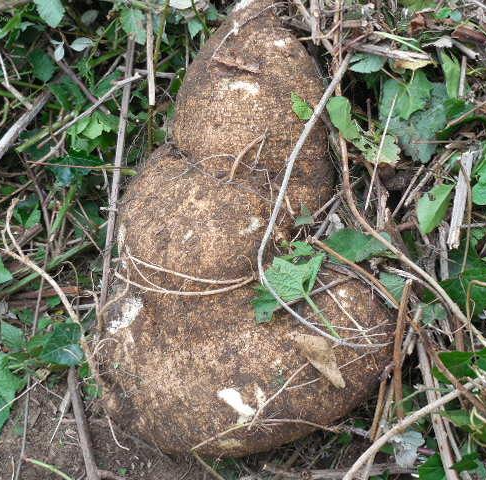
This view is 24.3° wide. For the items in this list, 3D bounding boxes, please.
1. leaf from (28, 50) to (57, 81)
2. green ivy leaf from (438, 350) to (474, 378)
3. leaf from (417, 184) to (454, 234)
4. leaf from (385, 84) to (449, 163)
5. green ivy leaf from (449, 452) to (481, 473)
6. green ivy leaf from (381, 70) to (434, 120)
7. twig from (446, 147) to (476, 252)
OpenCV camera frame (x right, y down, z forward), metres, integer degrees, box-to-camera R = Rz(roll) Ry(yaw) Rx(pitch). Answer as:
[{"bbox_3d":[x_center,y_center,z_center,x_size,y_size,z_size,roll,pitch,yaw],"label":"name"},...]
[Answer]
[{"bbox_3d":[-0.243,-0.210,1.361,0.032,0.012,0.049,-17,67,-7],"label":"leaf"},{"bbox_3d":[0.195,0.114,1.029,0.037,0.012,0.028,-14,64,-7],"label":"green ivy leaf"},{"bbox_3d":[0.184,-0.029,1.078,0.031,0.014,0.054,24,66,-3],"label":"leaf"},{"bbox_3d":[0.177,-0.118,1.147,0.063,0.018,0.088,-7,67,-3],"label":"leaf"},{"bbox_3d":[0.216,0.216,1.094,0.031,0.012,0.019,-5,63,-3],"label":"green ivy leaf"},{"bbox_3d":[0.192,-0.169,1.318,0.061,0.018,0.067,3,66,1],"label":"green ivy leaf"},{"bbox_3d":[0.243,-0.046,1.247,0.014,0.014,0.127,12,64,6],"label":"twig"}]

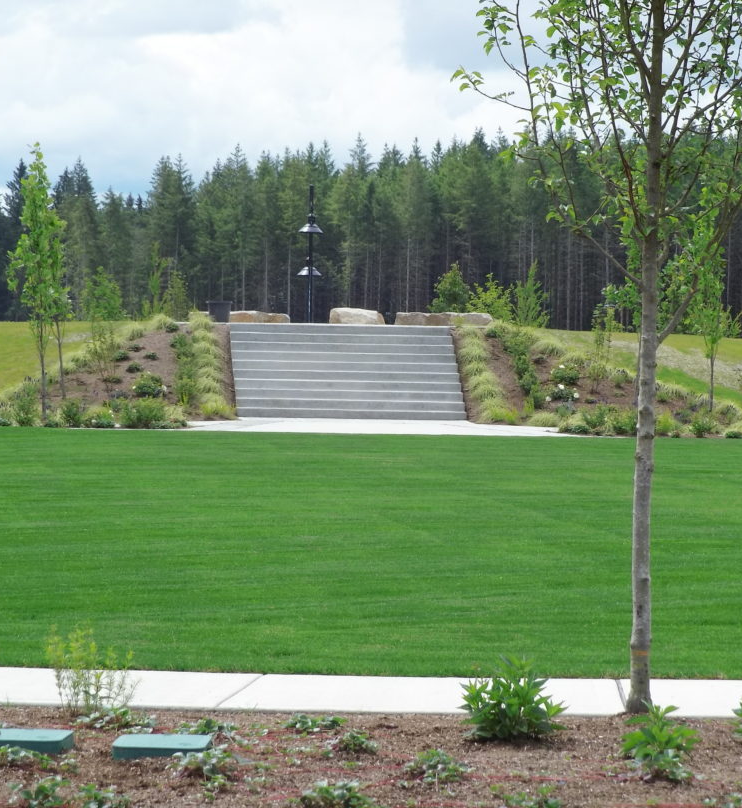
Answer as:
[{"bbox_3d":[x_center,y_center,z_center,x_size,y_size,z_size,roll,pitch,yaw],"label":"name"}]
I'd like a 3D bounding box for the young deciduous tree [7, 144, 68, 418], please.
[{"bbox_3d":[-5.052,-1.856,62.800,0.900,4.150,0.900,1,1,0],"label":"young deciduous tree"}]

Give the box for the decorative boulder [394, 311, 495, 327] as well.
[{"bbox_3d":[1.353,-1.564,76.300,1.780,0.310,0.750,1,1,-5],"label":"decorative boulder"}]

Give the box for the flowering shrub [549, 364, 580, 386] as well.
[{"bbox_3d":[3.190,-0.484,68.000,0.520,0.330,0.500,1,1,0],"label":"flowering shrub"}]

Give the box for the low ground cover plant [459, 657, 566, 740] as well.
[{"bbox_3d":[0.572,1.169,16.650,0.410,0.325,0.390,1,1,2],"label":"low ground cover plant"}]

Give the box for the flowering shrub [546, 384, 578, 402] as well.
[{"bbox_3d":[3.161,-0.182,68.800,0.530,0.310,0.500,1,1,3],"label":"flowering shrub"}]

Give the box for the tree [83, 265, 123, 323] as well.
[{"bbox_3d":[-5.699,-2.303,88.000,0.900,1.400,0.880,1,1,0],"label":"tree"}]

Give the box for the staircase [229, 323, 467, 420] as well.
[{"bbox_3d":[-0.426,-0.561,69.901,3.800,1.540,2.850,1,1,-5],"label":"staircase"}]

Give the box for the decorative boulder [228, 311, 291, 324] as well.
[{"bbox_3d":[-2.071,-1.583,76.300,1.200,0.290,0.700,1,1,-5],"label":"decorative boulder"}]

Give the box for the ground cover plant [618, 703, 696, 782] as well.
[{"bbox_3d":[1.061,1.234,15.300,0.285,0.265,0.280,1,1,4],"label":"ground cover plant"}]

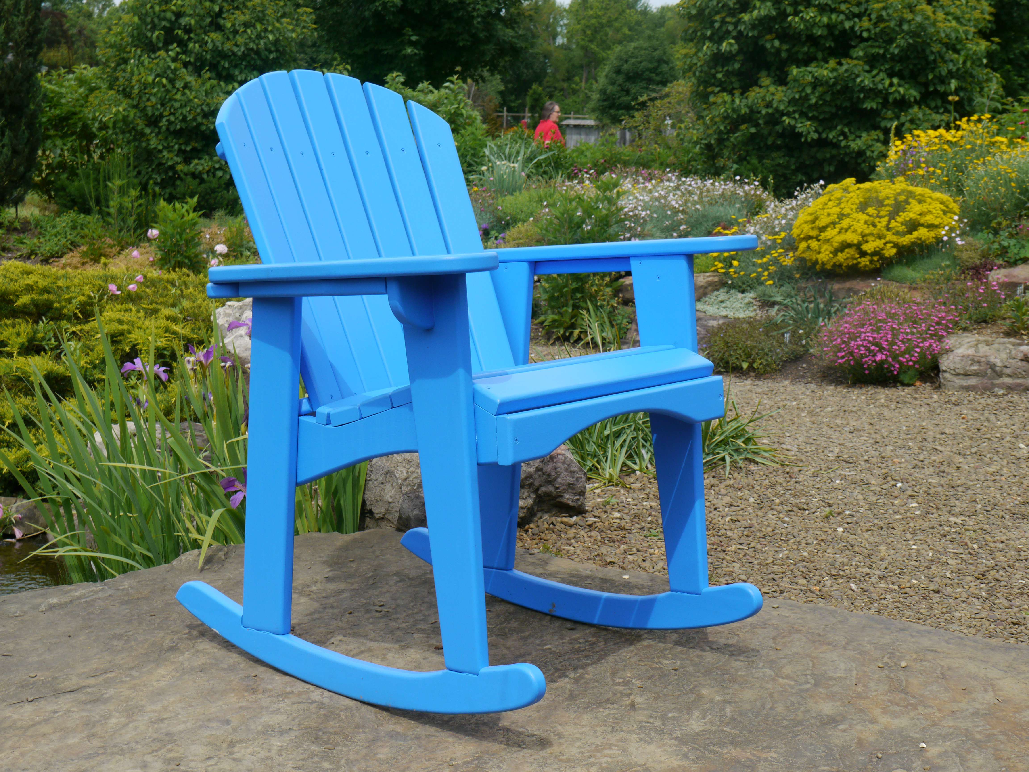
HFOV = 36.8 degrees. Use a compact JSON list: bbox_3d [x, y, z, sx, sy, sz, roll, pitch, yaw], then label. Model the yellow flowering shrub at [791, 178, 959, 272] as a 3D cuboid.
[{"bbox_3d":[1.889,-0.840,8.100,0.870,0.490,0.800,0,9,0],"label":"yellow flowering shrub"}]

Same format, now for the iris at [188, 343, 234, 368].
[{"bbox_3d":[-0.659,-0.065,3.350,0.097,0.055,0.090,0,9,0],"label":"iris"}]

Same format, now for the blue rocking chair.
[{"bbox_3d":[-0.090,-0.034,2.551,0.837,0.981,0.748,8,11,42],"label":"blue rocking chair"}]

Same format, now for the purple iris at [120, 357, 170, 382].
[{"bbox_3d":[-0.813,-0.036,3.400,0.104,0.053,0.095,0,9,0],"label":"purple iris"}]

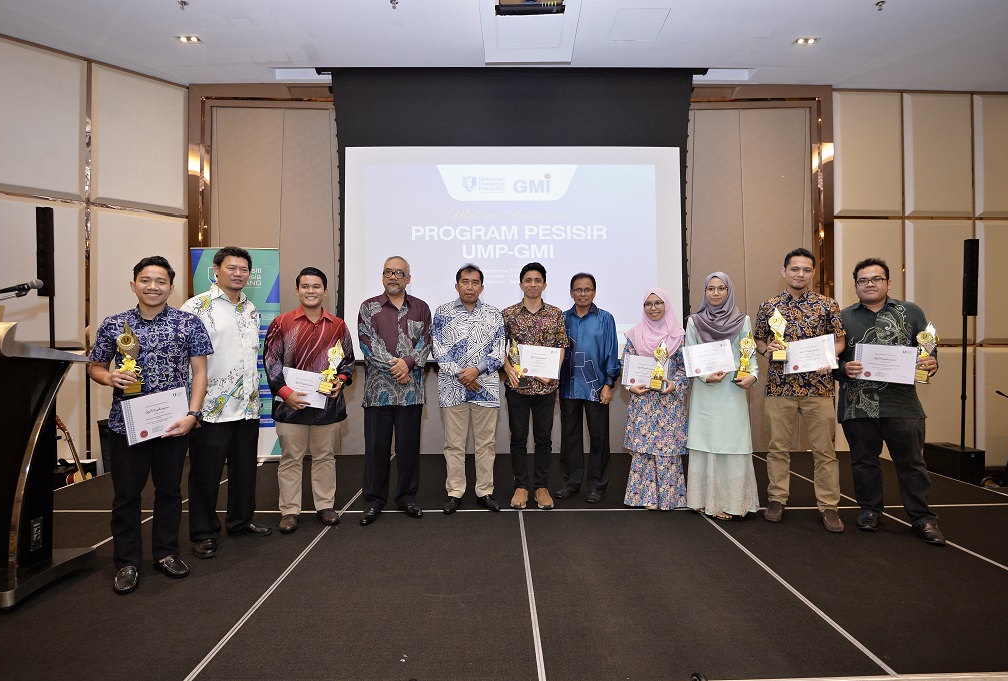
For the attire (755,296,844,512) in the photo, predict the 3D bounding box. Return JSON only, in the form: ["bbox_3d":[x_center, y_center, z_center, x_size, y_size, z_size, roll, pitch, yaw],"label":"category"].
[{"bbox_3d":[1.935,0.380,3.370,0.520,1.410,0.330,0,0,28],"label":"attire"}]

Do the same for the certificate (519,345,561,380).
[{"bbox_3d":[0.236,0.148,3.500,0.297,0.212,0.010,6,-2,2],"label":"certificate"}]

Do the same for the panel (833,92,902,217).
[{"bbox_3d":[4.323,-2.210,6.070,0.810,1.470,0.050,0,0,-1],"label":"panel"}]

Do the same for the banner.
[{"bbox_3d":[-2.590,0.140,4.930,0.850,2.050,0.140,0,0,0],"label":"banner"}]

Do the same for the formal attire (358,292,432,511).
[{"bbox_3d":[-0.752,0.417,3.560,0.520,1.480,0.330,0,0,-5],"label":"formal attire"}]

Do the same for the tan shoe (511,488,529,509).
[{"bbox_3d":[0.130,1.118,3.700,0.108,0.110,0.280,0,0,11],"label":"tan shoe"}]

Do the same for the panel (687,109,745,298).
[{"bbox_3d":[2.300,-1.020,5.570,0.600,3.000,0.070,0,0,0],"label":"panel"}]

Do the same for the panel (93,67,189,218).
[{"bbox_3d":[-3.635,-2.005,5.170,0.780,1.350,0.060,0,0,-41],"label":"panel"}]

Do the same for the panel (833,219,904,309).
[{"bbox_3d":[4.334,-0.695,6.070,0.810,1.480,0.050,0,0,-1],"label":"panel"}]

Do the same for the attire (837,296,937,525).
[{"bbox_3d":[2.365,0.410,3.200,0.520,1.380,0.370,0,0,33],"label":"attire"}]

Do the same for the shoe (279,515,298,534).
[{"bbox_3d":[-1.375,1.140,3.285,0.105,0.105,0.285,0,0,-16],"label":"shoe"}]

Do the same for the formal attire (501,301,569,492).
[{"bbox_3d":[0.218,0.400,3.660,0.475,1.370,0.300,0,0,2],"label":"formal attire"}]

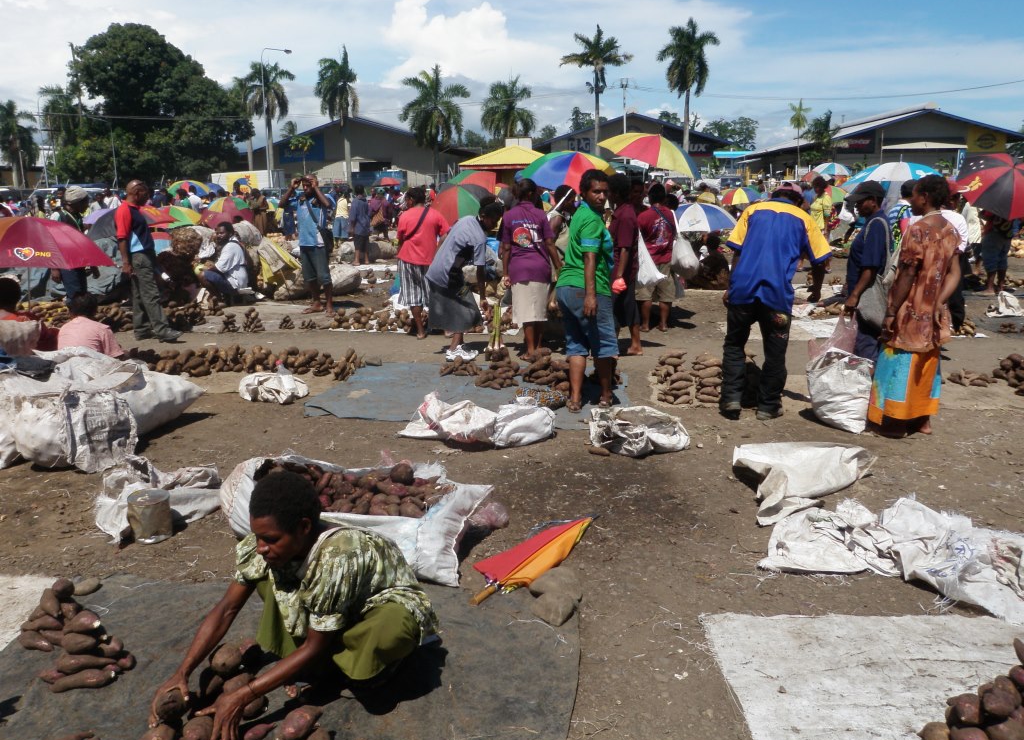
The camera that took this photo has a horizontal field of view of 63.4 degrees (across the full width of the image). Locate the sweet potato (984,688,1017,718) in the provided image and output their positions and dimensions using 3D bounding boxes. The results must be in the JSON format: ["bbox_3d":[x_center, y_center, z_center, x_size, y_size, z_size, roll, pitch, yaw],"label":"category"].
[{"bbox_3d":[1.335,0.908,2.263,0.095,0.080,0.120,5,14,24],"label":"sweet potato"}]

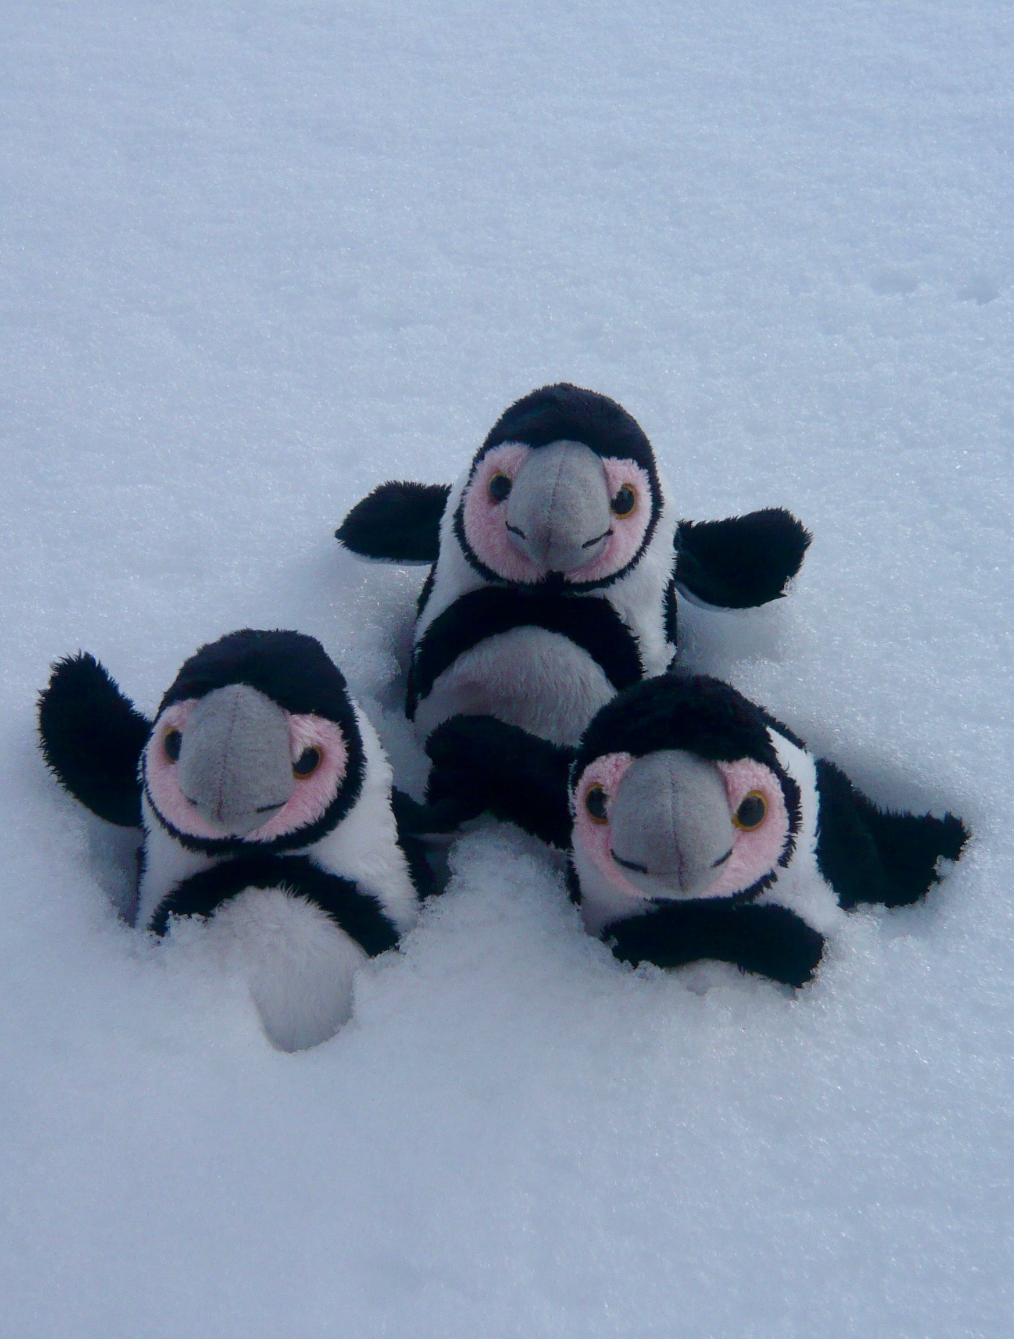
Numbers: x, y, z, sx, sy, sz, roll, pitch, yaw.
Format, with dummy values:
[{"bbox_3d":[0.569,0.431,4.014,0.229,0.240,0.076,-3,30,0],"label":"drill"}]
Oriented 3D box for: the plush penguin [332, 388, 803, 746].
[{"bbox_3d":[0.021,-0.035,0.643,0.203,0.191,0.126,7,31,0],"label":"plush penguin"}]

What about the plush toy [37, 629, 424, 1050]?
[{"bbox_3d":[-0.097,0.071,0.598,0.177,0.191,0.126,4,31,1],"label":"plush toy"}]

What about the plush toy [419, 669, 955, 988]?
[{"bbox_3d":[0.067,0.086,0.583,0.211,0.191,0.126,9,36,9],"label":"plush toy"}]

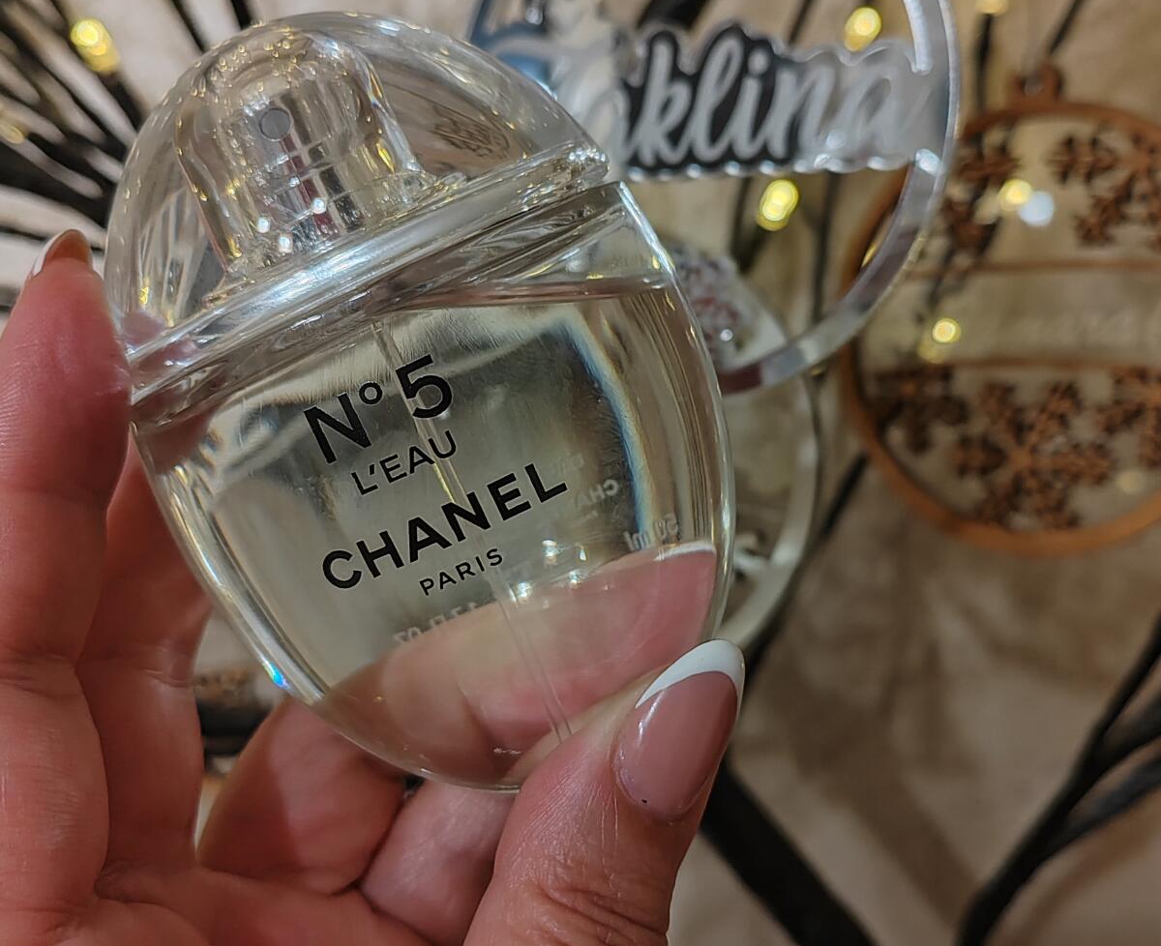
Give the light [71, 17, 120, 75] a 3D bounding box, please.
[{"bbox_3d":[-0.131,-0.115,0.325,0.008,0.014,0.008,-28,31,-11],"label":"light"}]

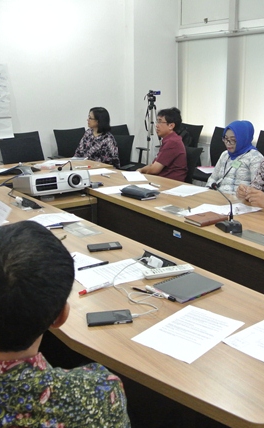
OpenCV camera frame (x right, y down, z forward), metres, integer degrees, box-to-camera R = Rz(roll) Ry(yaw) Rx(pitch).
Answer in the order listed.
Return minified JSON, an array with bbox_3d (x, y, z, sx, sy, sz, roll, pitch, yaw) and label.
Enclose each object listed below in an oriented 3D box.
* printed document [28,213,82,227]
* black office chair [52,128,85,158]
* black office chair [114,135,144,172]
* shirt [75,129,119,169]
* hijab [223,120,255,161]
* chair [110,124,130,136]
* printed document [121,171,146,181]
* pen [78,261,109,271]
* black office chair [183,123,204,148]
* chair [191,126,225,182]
[{"bbox_3d":[-0.448,0.038,2.666,0.297,0.020,0.210,-12,19,-38],"label":"printed document"},{"bbox_3d":[-0.693,-0.602,6.263,0.580,0.930,0.620,-7,16,-23],"label":"black office chair"},{"bbox_3d":[-0.241,-0.374,5.355,0.580,0.930,0.620,3,15,14],"label":"black office chair"},{"bbox_3d":[-0.365,-0.617,5.115,0.460,0.580,0.310,6,16,24],"label":"shirt"},{"bbox_3d":[0.826,-0.550,3.642,0.250,0.310,0.220,-10,17,-31],"label":"hijab"},{"bbox_3d":[-0.104,-0.676,6.457,0.530,0.950,0.580,-11,18,-33],"label":"chair"},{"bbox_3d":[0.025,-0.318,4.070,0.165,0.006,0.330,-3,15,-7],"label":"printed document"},{"bbox_3d":[-0.157,0.217,1.997,0.143,0.012,0.012,-10,18,-32],"label":"pen"},{"bbox_3d":[0.618,-0.751,6.761,0.620,0.930,0.580,-10,17,-32],"label":"black office chair"},{"bbox_3d":[1.008,-0.567,5.997,0.580,0.950,0.510,-10,18,-33],"label":"chair"}]

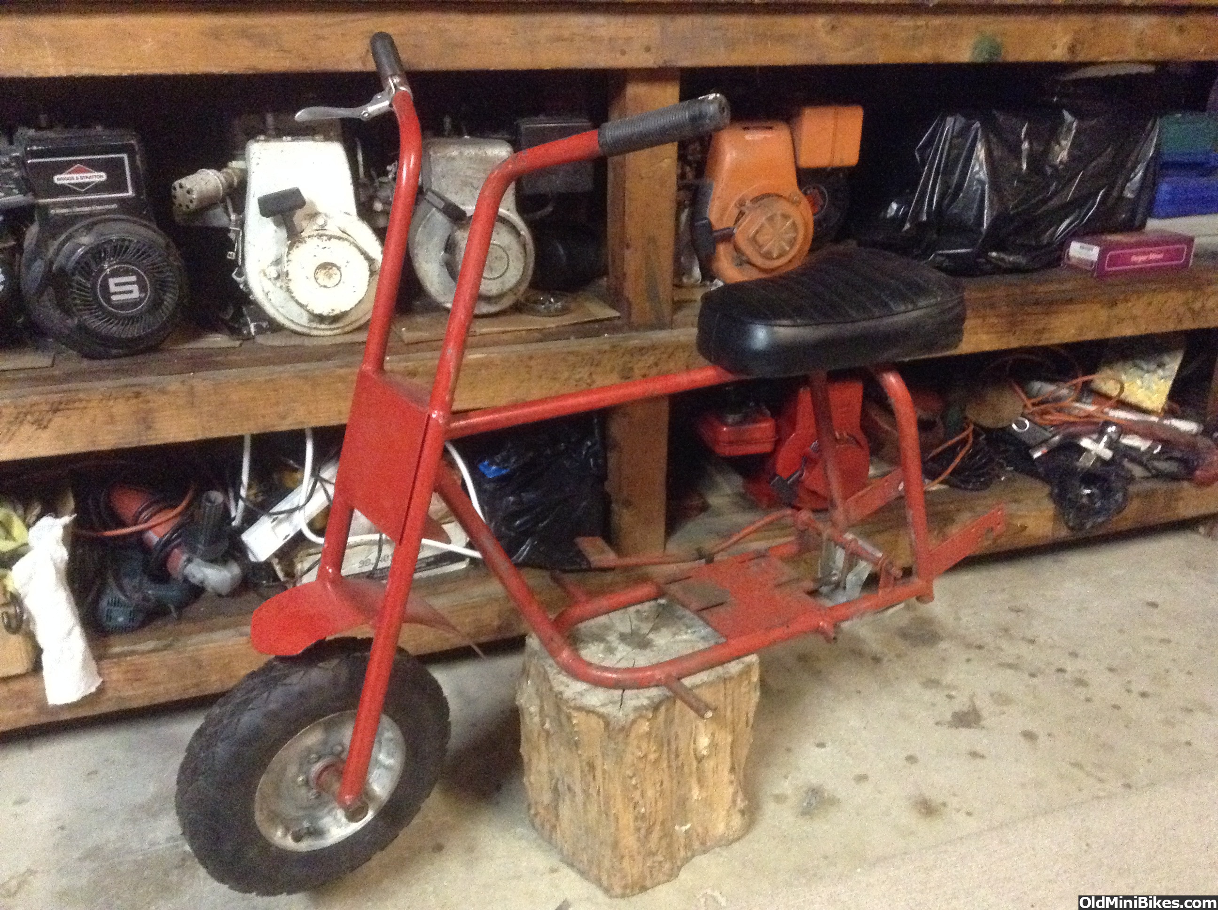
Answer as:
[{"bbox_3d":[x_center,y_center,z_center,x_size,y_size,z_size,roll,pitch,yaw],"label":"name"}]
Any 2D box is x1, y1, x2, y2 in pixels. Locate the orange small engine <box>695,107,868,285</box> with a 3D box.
[{"bbox_3d":[0.295,-0.488,2.173,0.338,0.299,0.260,-7,23,-19],"label":"orange small engine"}]

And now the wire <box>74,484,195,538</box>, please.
[{"bbox_3d":[-0.762,0.095,1.873,0.172,0.081,0.083,-7,23,-19],"label":"wire"}]

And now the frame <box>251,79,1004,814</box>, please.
[{"bbox_3d":[0.118,-0.054,1.493,1.189,0.806,0.468,-11,30,-34],"label":"frame"}]

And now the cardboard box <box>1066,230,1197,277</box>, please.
[{"bbox_3d":[1.039,-0.405,2.320,0.253,0.063,0.102,-9,24,-23],"label":"cardboard box"}]

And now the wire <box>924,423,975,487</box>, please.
[{"bbox_3d":[0.675,0.002,2.298,0.099,0.104,0.083,-7,23,-18],"label":"wire"}]

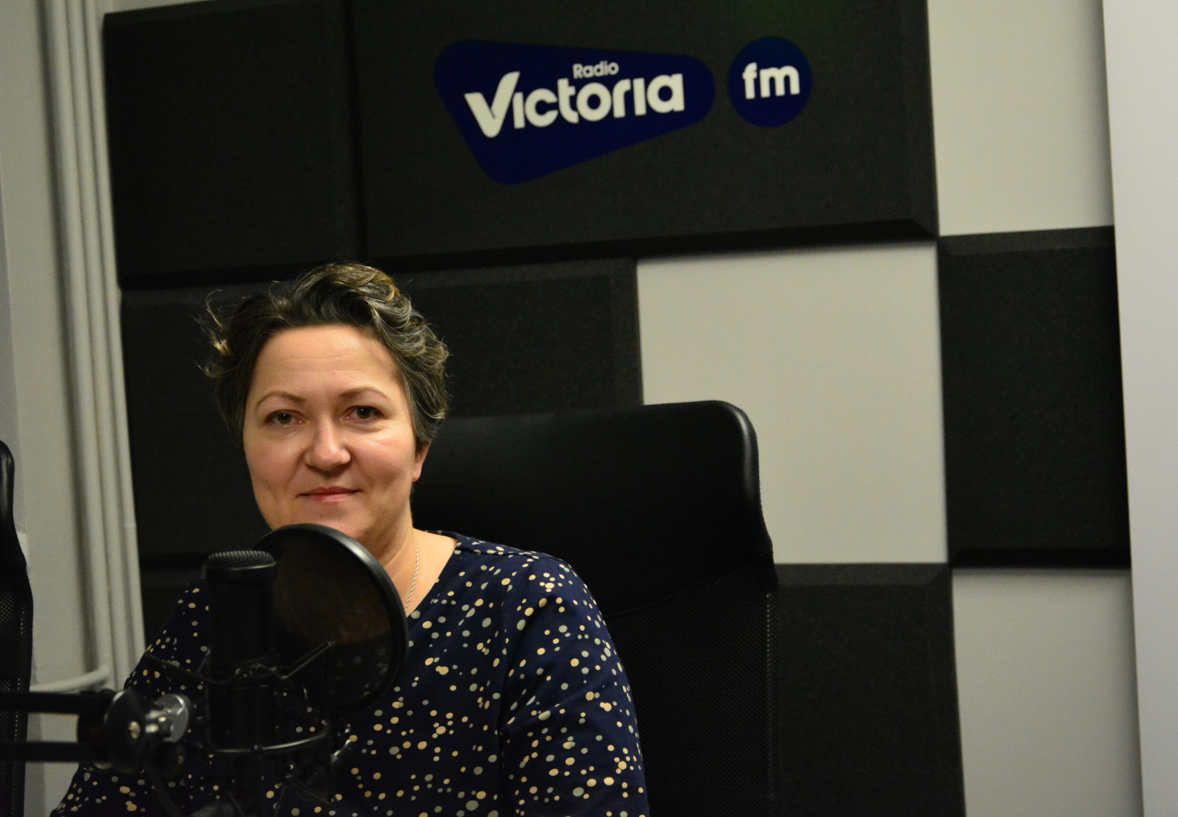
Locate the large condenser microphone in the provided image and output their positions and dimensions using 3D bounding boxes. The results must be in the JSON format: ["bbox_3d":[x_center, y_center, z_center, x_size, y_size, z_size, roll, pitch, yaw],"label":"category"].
[{"bbox_3d":[-0.253,0.196,1.570,0.054,0.187,0.054,-1,4,18],"label":"large condenser microphone"}]

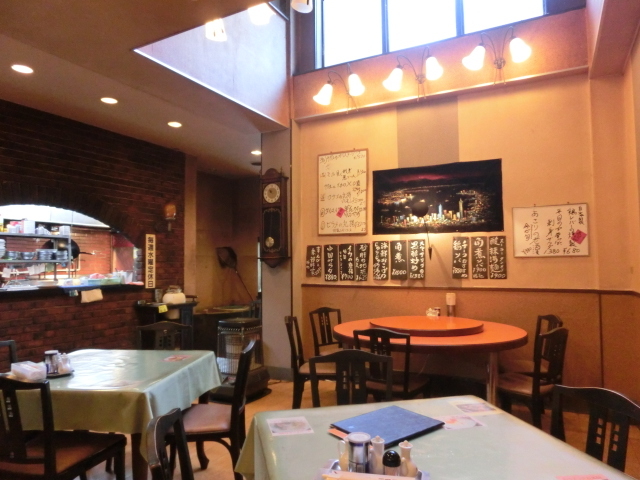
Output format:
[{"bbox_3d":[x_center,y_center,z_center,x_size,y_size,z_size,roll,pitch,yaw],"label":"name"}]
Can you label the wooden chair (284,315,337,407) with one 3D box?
[{"bbox_3d":[-0.029,1.047,3.551,0.460,0.870,0.410,-1,-3,7],"label":"wooden chair"}]

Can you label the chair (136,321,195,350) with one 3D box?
[{"bbox_3d":[-1.194,1.032,3.172,0.430,0.850,0.450,-1,-3,3],"label":"chair"}]

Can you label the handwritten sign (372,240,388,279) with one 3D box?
[{"bbox_3d":[0.634,0.215,4.592,0.171,0.399,0.010,-2,-3,26],"label":"handwritten sign"}]

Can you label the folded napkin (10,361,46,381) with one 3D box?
[{"bbox_3d":[-1.507,0.682,2.302,0.250,0.055,0.095,-3,-4,39],"label":"folded napkin"}]

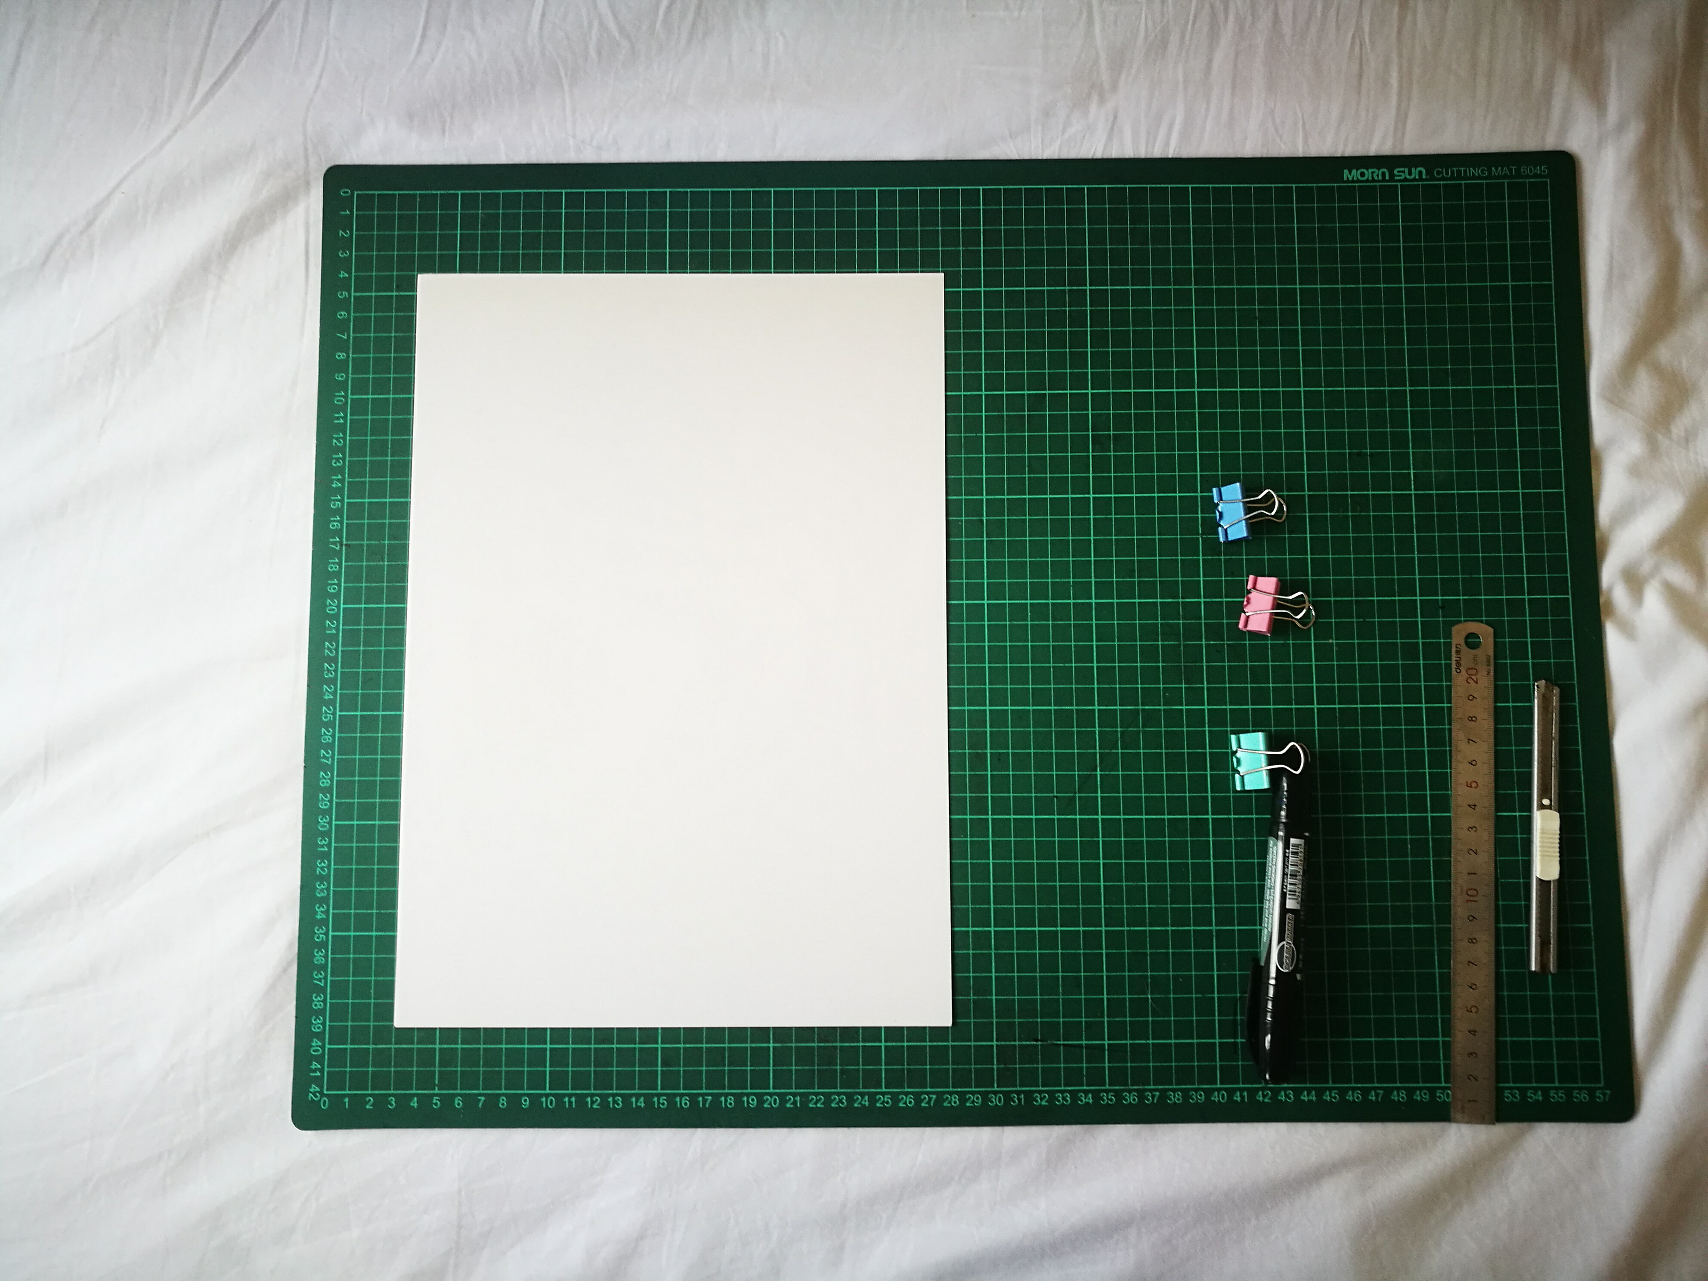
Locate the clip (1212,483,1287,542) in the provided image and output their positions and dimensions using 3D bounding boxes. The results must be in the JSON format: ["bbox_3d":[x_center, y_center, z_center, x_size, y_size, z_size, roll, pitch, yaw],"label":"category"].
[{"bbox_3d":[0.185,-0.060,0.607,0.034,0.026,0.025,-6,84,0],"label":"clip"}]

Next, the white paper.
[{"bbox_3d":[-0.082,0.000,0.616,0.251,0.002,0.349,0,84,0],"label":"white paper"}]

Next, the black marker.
[{"bbox_3d":[0.189,0.121,0.593,0.025,0.018,0.149,4,84,1],"label":"black marker"}]

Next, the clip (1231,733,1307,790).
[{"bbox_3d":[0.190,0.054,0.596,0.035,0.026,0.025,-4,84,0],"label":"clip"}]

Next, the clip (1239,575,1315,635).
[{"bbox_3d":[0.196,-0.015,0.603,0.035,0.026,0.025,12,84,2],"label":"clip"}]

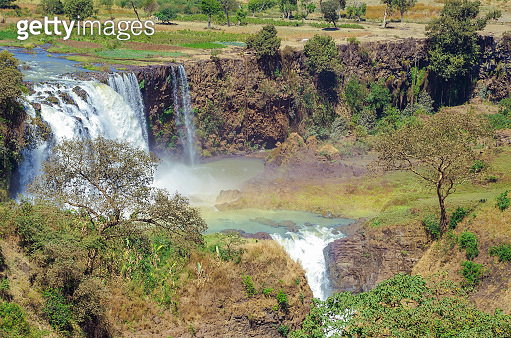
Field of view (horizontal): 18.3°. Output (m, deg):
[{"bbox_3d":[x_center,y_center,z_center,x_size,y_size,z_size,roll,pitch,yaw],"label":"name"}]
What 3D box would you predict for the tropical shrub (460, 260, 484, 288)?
[{"bbox_3d":[17.515,8.516,128.000,1.950,2.150,1.850,0,9,0],"label":"tropical shrub"}]

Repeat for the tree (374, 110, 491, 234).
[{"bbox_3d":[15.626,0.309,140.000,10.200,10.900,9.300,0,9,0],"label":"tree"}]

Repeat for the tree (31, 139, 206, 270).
[{"bbox_3d":[-10.878,2.877,125.000,14.000,10.900,11.500,0,9,0],"label":"tree"}]

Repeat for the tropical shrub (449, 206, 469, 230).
[{"bbox_3d":[17.666,4.308,138.000,1.700,2.000,1.700,0,9,0],"label":"tropical shrub"}]

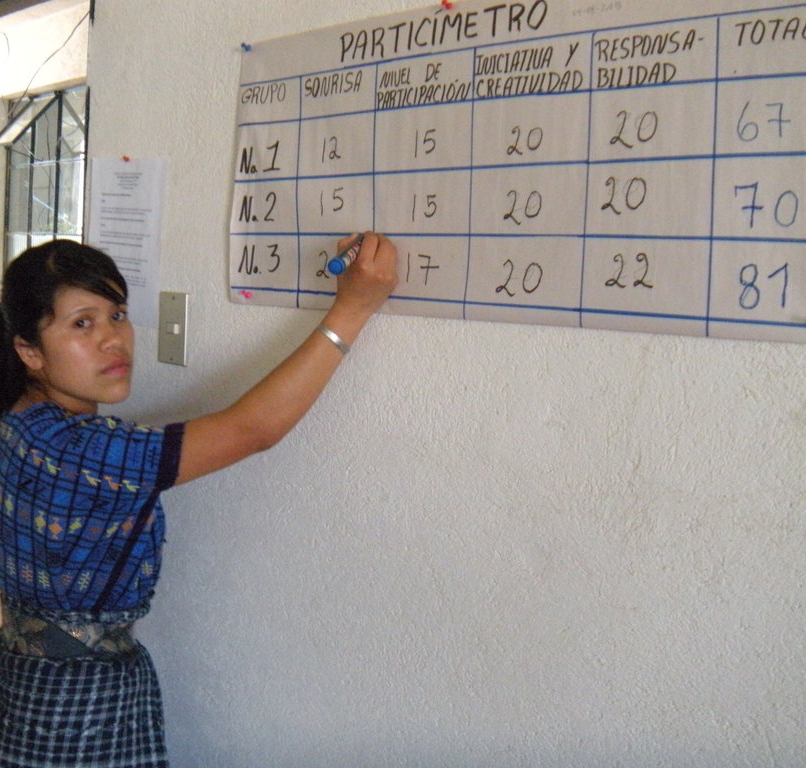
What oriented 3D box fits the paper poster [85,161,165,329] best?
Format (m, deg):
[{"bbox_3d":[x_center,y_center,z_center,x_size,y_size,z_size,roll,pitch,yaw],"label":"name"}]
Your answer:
[{"bbox_3d":[-0.476,-0.246,1.771,0.216,0.279,0.010,11,11,41],"label":"paper poster"}]

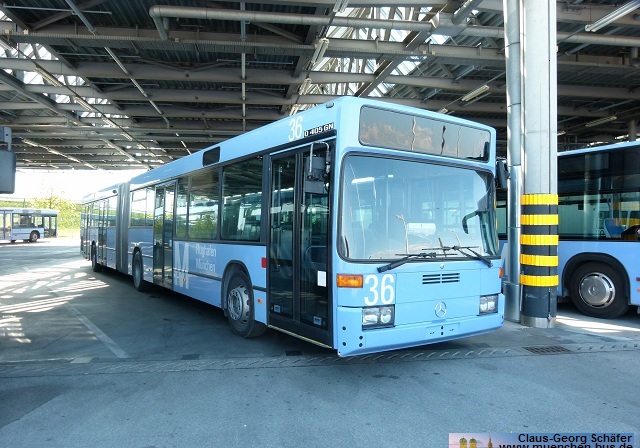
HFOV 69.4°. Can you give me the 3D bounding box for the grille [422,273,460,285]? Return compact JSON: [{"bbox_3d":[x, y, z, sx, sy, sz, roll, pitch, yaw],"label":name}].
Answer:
[{"bbox_3d":[1.349,0.610,5.152,0.600,0.100,0.040,1,-2,-34],"label":"grille"}]

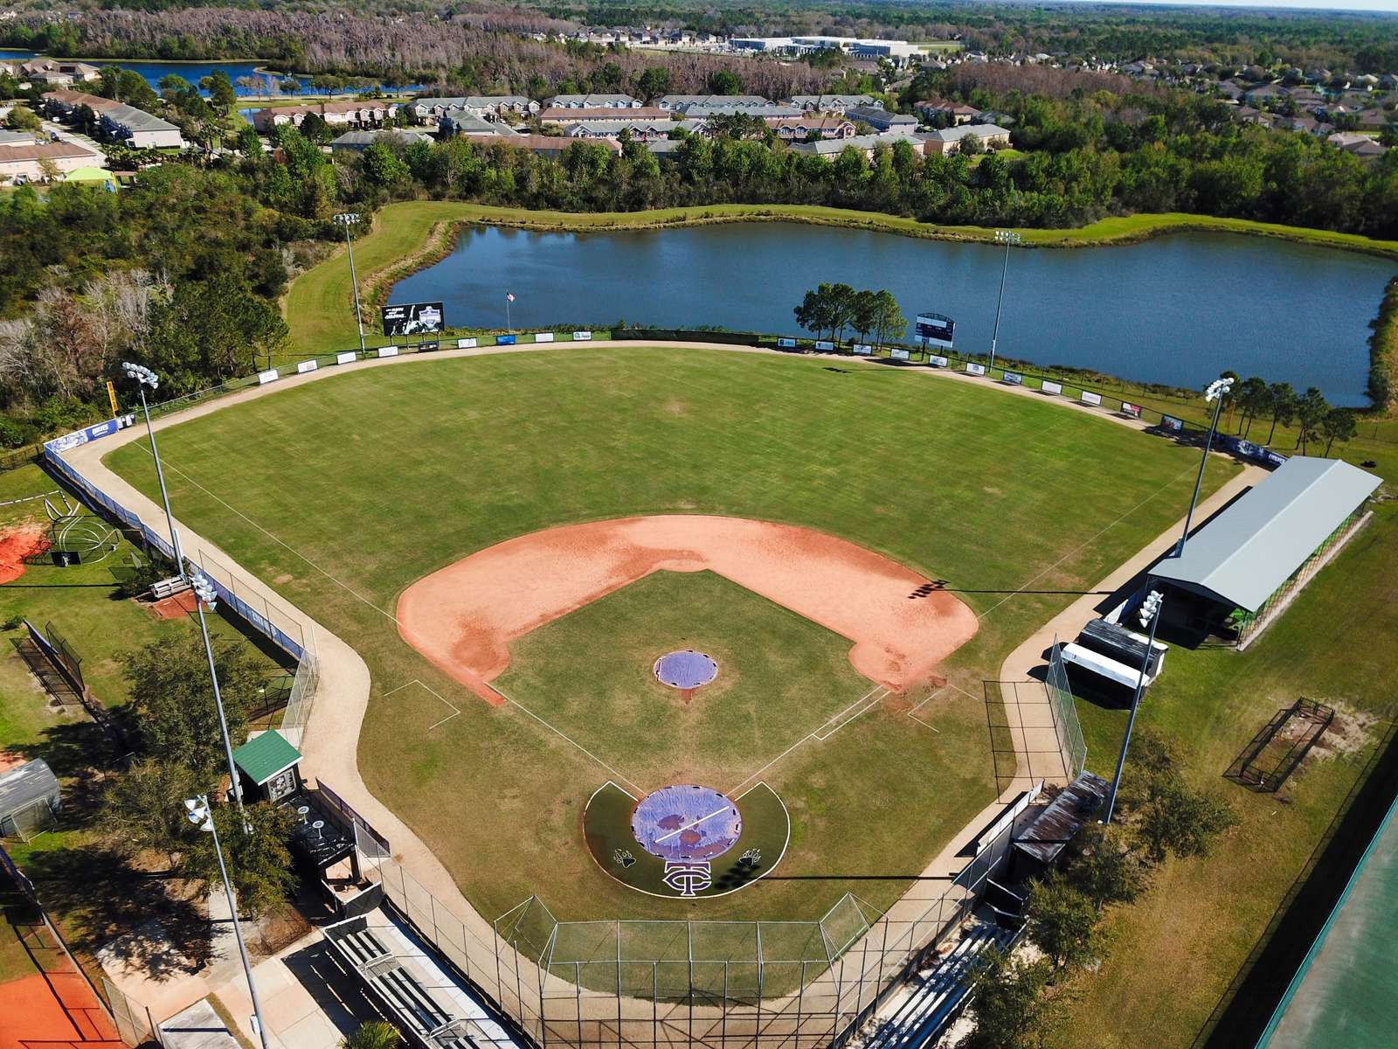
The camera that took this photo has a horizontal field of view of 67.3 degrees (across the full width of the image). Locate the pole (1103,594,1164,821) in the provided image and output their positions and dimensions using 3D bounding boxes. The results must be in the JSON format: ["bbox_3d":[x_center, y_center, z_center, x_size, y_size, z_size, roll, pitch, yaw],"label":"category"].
[{"bbox_3d":[24.980,12.842,61.757,1.200,21.000,3.600,22,33,36],"label":"pole"}]

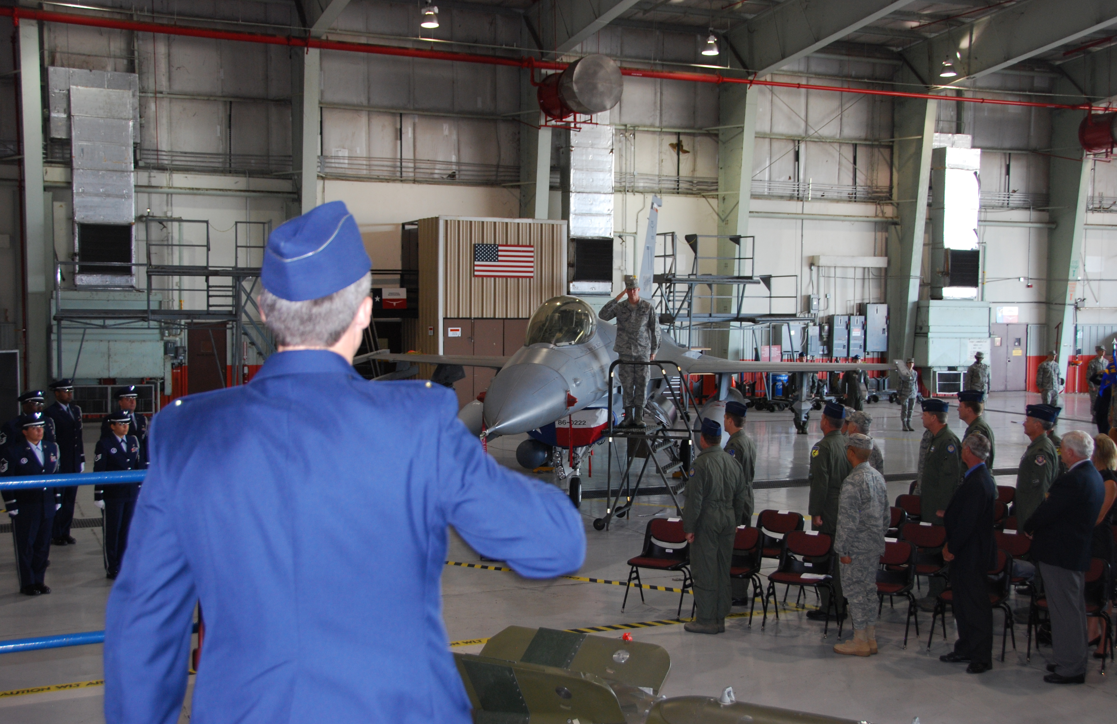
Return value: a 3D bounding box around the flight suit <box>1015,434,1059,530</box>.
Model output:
[{"bbox_3d":[4.281,1.418,11.630,0.330,1.550,0.540,1,2,26],"label":"flight suit"}]

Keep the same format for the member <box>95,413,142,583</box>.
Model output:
[{"bbox_3d":[-4.421,1.324,13.137,0.300,1.683,0.480,2,2,39],"label":"member"}]

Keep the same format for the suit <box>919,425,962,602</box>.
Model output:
[{"bbox_3d":[3.461,1.379,11.843,0.330,1.590,0.540,1,2,12],"label":"suit"}]

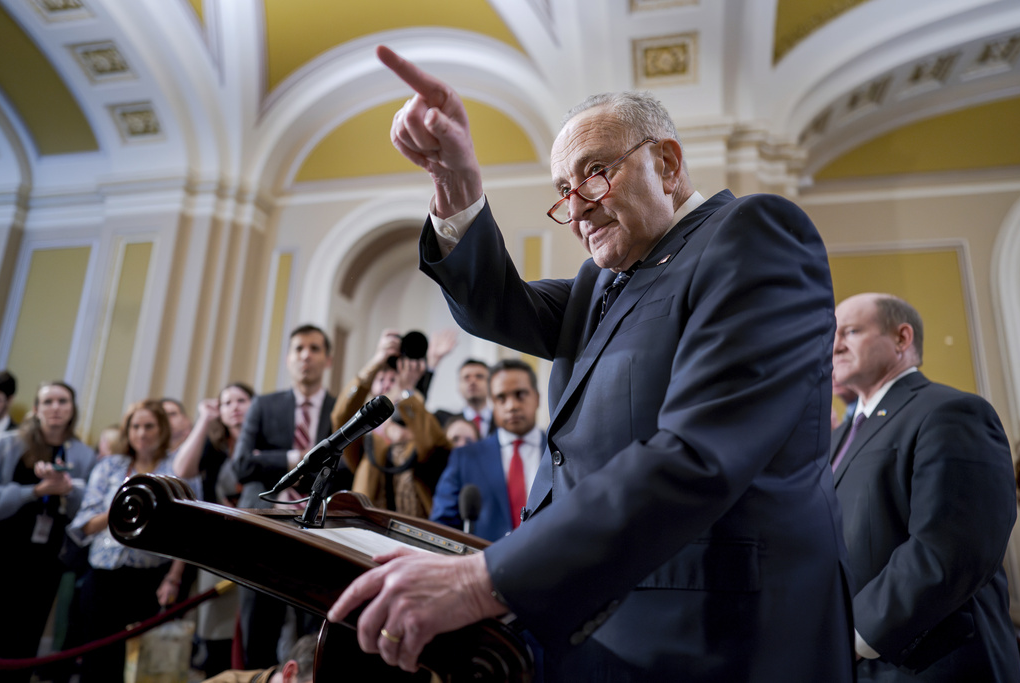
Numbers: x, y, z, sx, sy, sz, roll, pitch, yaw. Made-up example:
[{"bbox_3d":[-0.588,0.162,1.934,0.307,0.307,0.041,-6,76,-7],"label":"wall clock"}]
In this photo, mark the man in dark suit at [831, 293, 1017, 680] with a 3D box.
[{"bbox_3d":[0.918,0.722,1.534,0.380,1.749,0.540,6,-16,-16],"label":"man in dark suit"}]

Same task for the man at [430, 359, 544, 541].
[{"bbox_3d":[-0.028,0.875,2.102,0.510,1.693,0.330,3,-15,-5],"label":"man"}]

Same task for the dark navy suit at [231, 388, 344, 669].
[{"bbox_3d":[-0.788,0.938,2.301,0.510,1.580,0.370,4,-15,-9],"label":"dark navy suit"}]

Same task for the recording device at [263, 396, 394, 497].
[{"bbox_3d":[-0.250,0.149,0.960,0.220,0.050,0.045,-37,-26,10],"label":"recording device"}]

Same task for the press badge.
[{"bbox_3d":[-1.931,0.772,2.820,0.070,0.115,0.010,11,-17,-30],"label":"press badge"}]

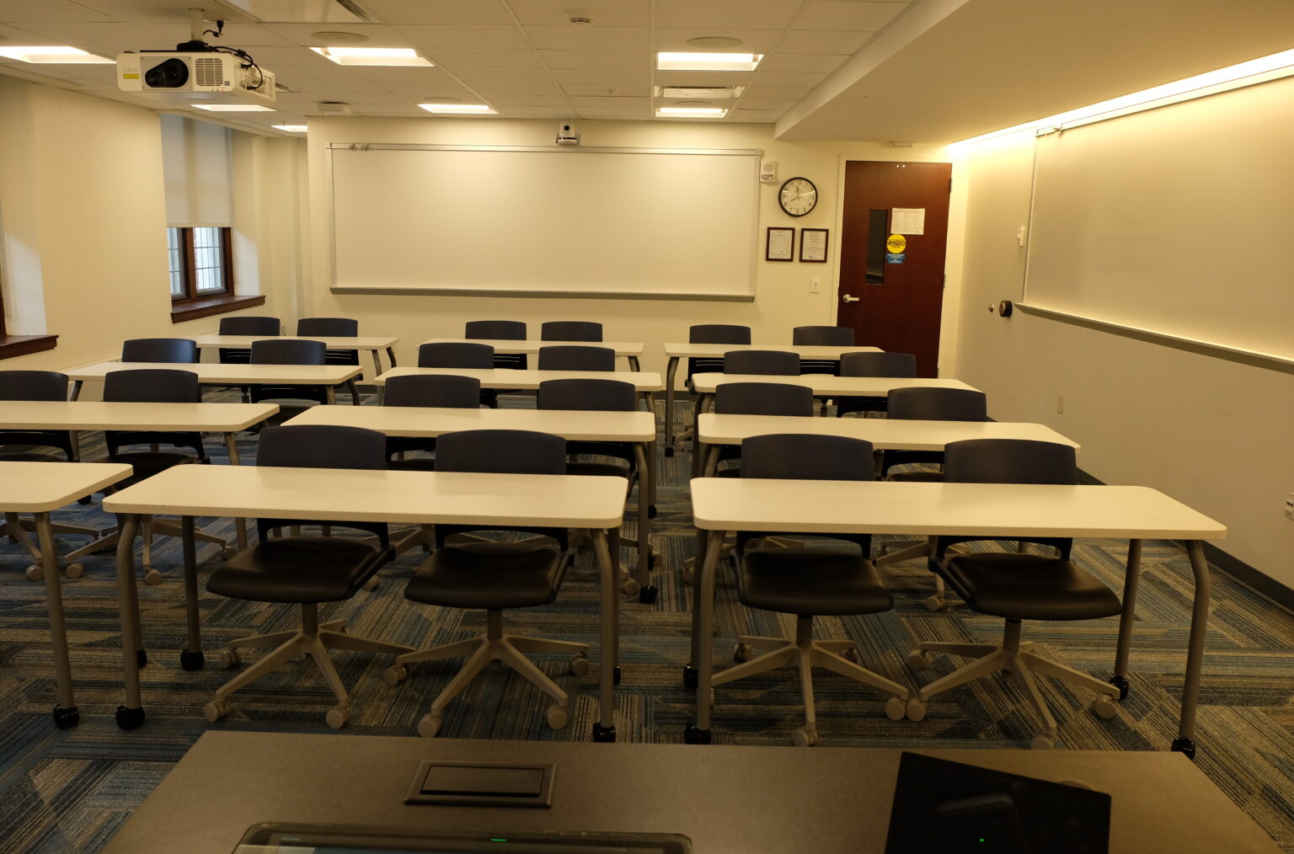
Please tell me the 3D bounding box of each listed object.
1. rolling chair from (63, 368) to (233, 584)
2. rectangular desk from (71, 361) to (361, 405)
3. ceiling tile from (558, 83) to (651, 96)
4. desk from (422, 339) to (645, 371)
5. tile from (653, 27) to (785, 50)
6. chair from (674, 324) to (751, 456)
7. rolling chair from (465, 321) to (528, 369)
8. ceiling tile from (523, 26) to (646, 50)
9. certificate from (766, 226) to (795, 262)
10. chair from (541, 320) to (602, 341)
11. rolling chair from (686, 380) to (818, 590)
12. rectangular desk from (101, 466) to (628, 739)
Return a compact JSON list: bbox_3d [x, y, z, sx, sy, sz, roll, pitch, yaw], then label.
[{"bbox_3d":[-2.266,0.197,4.407,0.650,0.860,0.650,1,12,0],"label":"rolling chair"},{"bbox_3d":[-2.385,0.047,5.429,1.524,0.730,0.490,1,12,-1],"label":"rectangular desk"},{"bbox_3d":[-0.266,-2.276,6.539,0.605,0.020,0.605,1,12,0],"label":"ceiling tile"},{"bbox_3d":[-0.786,-0.209,6.824,1.524,0.735,0.490,1,12,0],"label":"desk"},{"bbox_3d":[0.339,-1.881,4.700,0.605,0.020,0.605,1,12,0],"label":"tile"},{"bbox_3d":[0.533,-0.288,6.995,0.640,0.850,0.620,1,12,0],"label":"chair"},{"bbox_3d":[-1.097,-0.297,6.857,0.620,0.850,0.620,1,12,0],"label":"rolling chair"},{"bbox_3d":[-0.278,-1.893,4.738,0.610,0.020,0.610,1,12,0],"label":"ceiling tile"},{"bbox_3d":[1.181,-1.608,8.563,0.242,0.292,0.020,1,12,0],"label":"certificate"},{"bbox_3d":[-0.561,-0.308,7.016,0.660,0.855,0.660,1,12,0],"label":"chair"},{"bbox_3d":[0.523,0.258,4.357,0.650,0.860,0.650,1,12,0],"label":"rolling chair"},{"bbox_3d":[-0.832,0.548,3.081,1.520,0.724,0.495,2,12,2],"label":"rectangular desk"}]

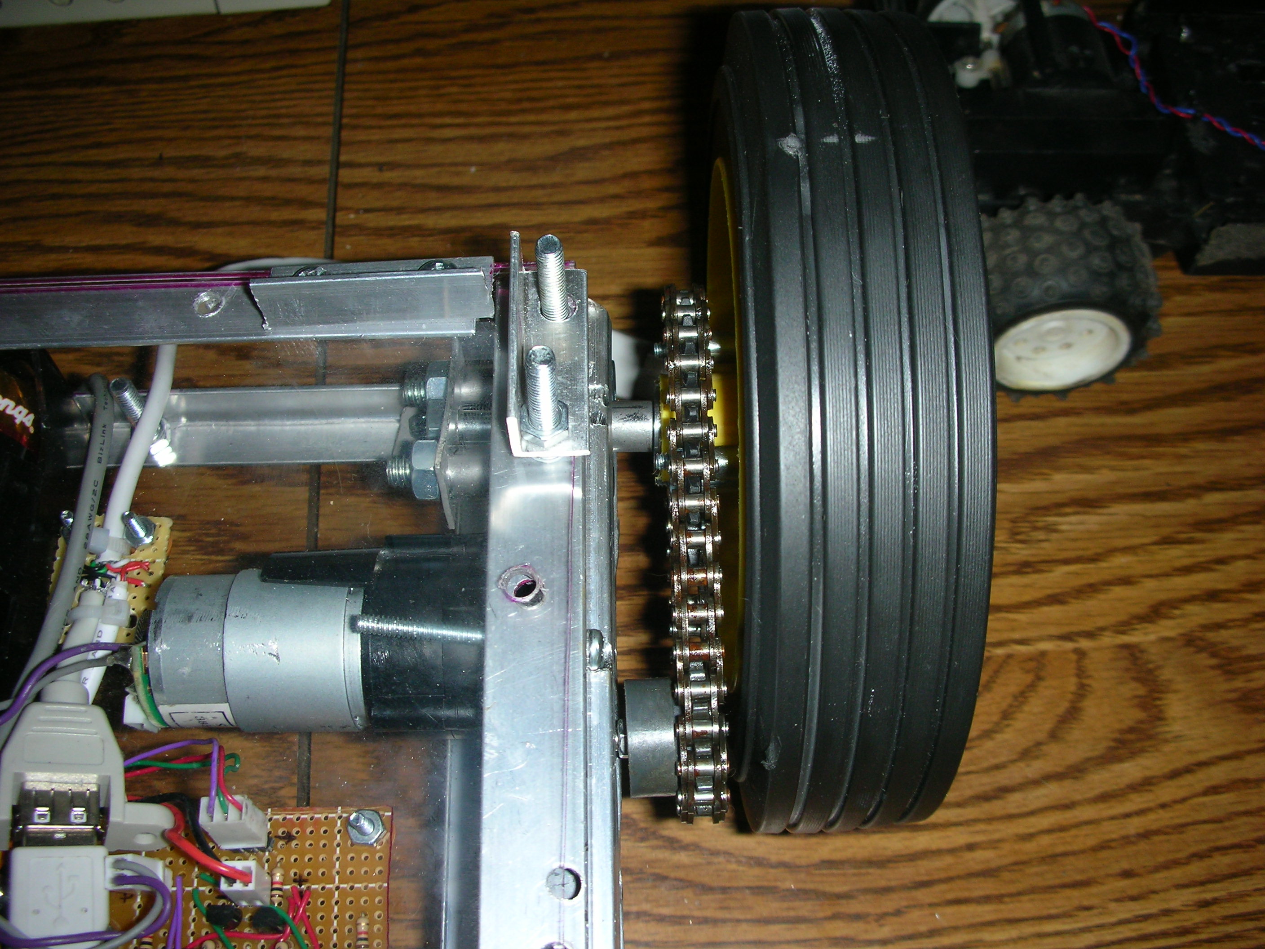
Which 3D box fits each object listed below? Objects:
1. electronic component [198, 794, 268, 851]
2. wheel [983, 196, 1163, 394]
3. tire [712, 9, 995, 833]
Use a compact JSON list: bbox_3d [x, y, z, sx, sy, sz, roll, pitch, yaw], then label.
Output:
[{"bbox_3d":[-0.071,0.062,0.229,0.008,0.013,0.005,-2,62,-1],"label":"electronic component"},{"bbox_3d":[0.104,-0.044,0.322,0.051,0.051,0.033,0,62,0],"label":"wheel"},{"bbox_3d":[0.035,-0.009,0.249,0.036,0.153,0.153,-1,64,0],"label":"tire"}]

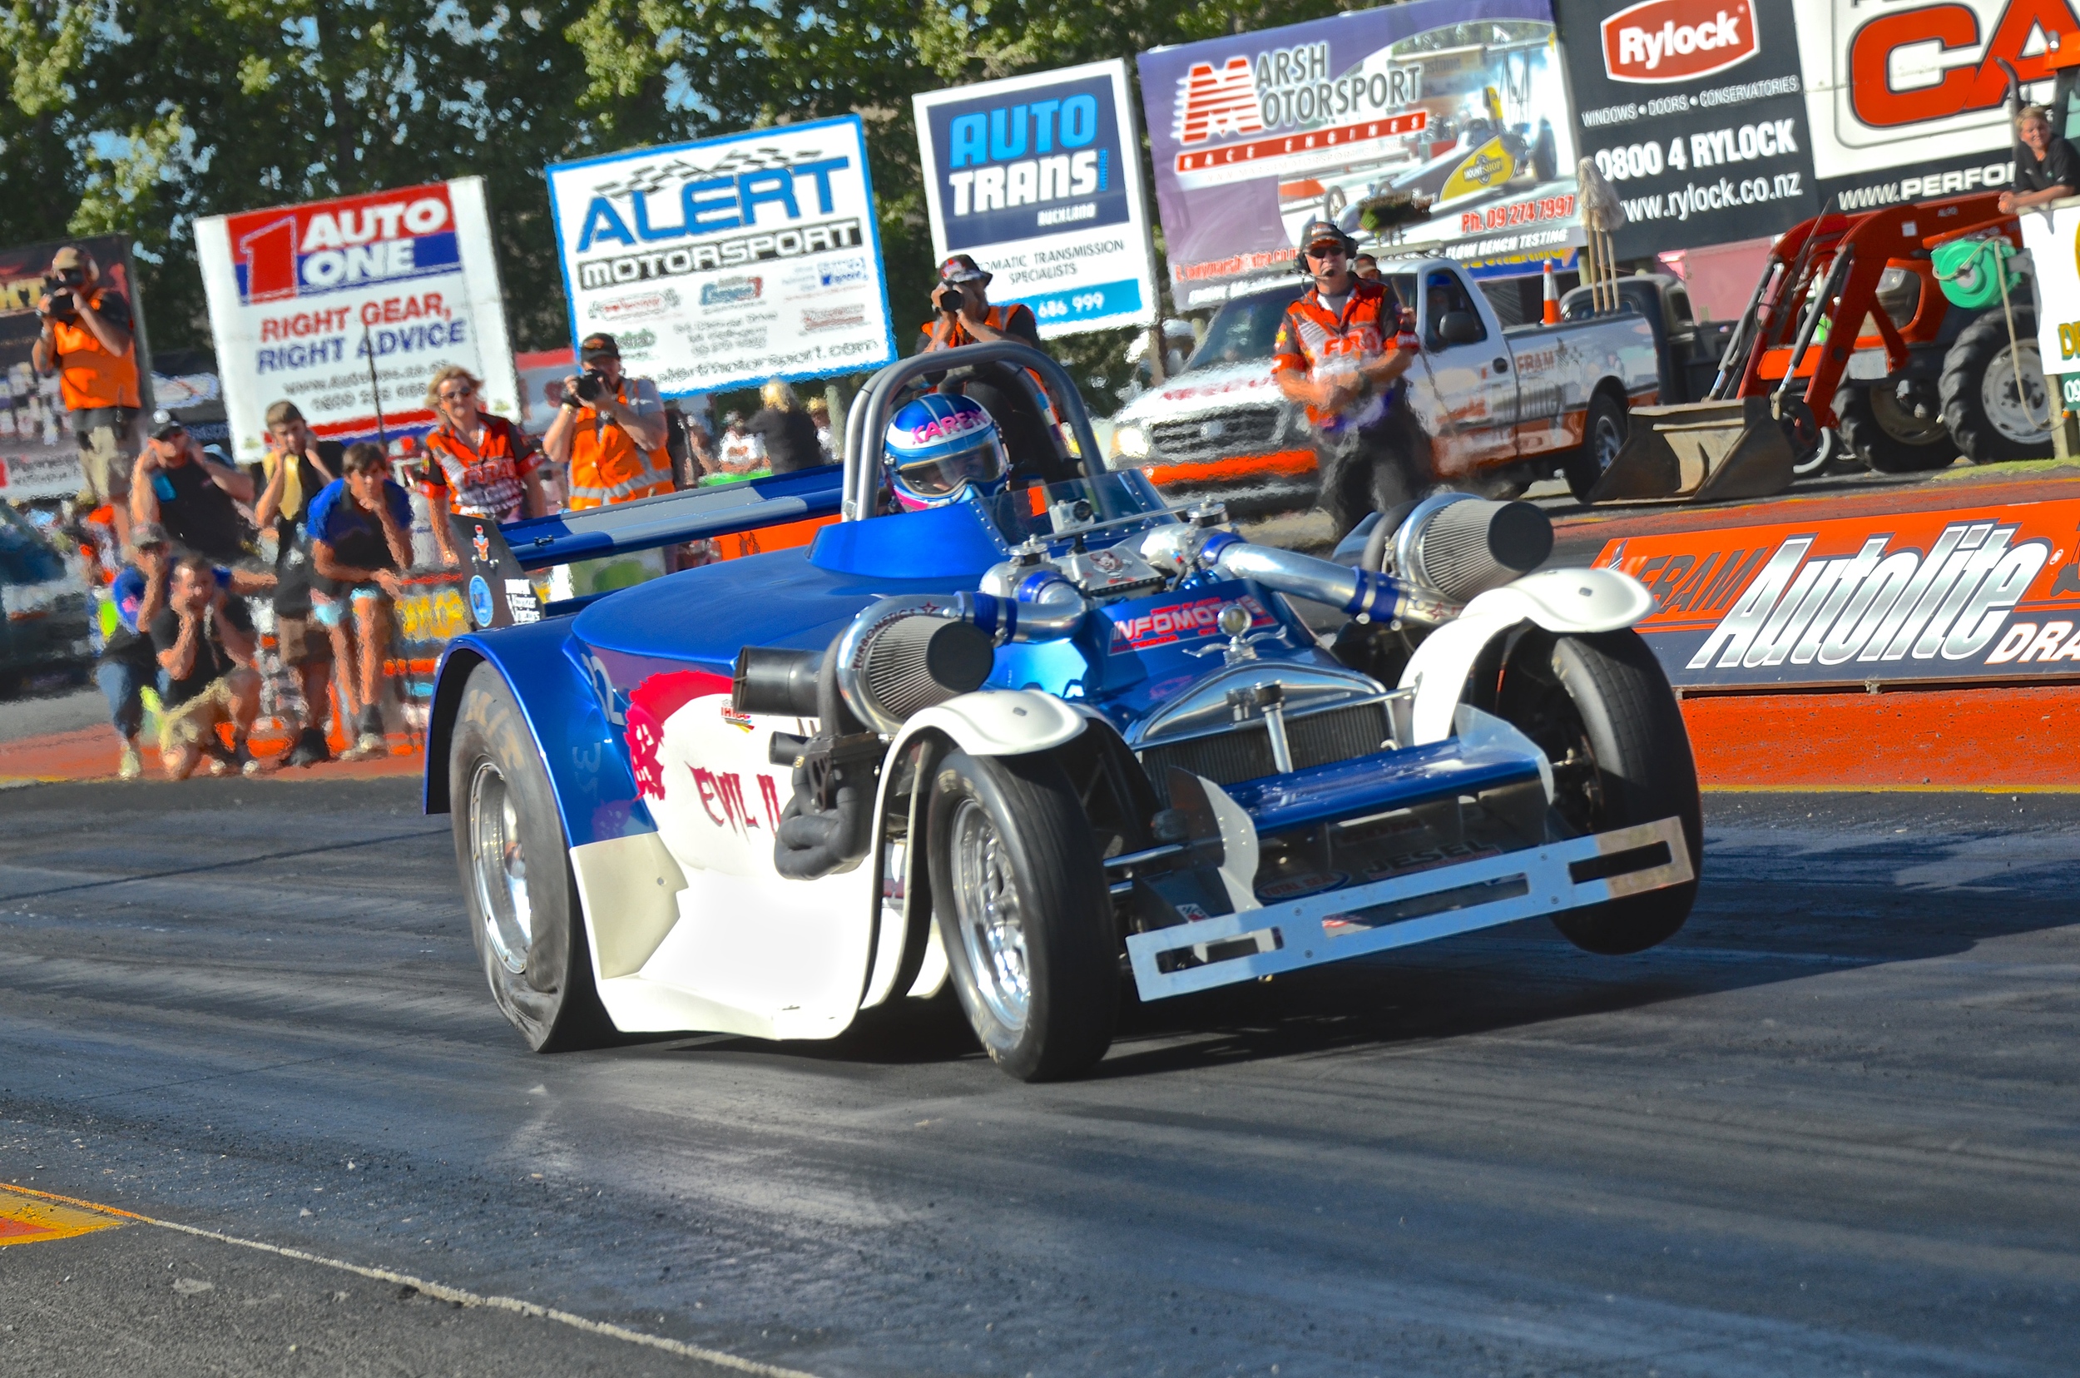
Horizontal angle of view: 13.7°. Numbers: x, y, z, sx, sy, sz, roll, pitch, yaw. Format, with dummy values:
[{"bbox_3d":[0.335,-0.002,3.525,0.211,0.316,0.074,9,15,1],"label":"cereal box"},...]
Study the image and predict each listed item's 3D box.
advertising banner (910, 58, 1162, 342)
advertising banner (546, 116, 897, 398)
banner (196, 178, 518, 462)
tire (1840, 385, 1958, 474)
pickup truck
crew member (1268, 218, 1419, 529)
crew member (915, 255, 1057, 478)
[{"bbox_3d":[-0.036,-4.239,76.395,2.020,2.380,0.100,-8,2,17],"label":"advertising banner"},{"bbox_3d":[-2.953,-3.963,80.392,3.150,2.360,0.080,-8,2,17],"label":"advertising banner"},{"bbox_3d":[-6.337,-3.420,80.393,2.850,2.360,0.080,-8,2,17],"label":"banner"},{"bbox_3d":[5.323,-1.824,53.501,1.040,1.040,0.290,-10,3,-34],"label":"tire"},{"bbox_3d":[2.289,-1.991,58.228,2.050,1.840,5.400,-8,2,25],"label":"pickup truck"},{"bbox_3d":[1.373,-1.061,36.495,0.620,1.830,0.450,-8,2,7],"label":"crew member"},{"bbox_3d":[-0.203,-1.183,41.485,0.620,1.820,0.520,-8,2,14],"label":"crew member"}]

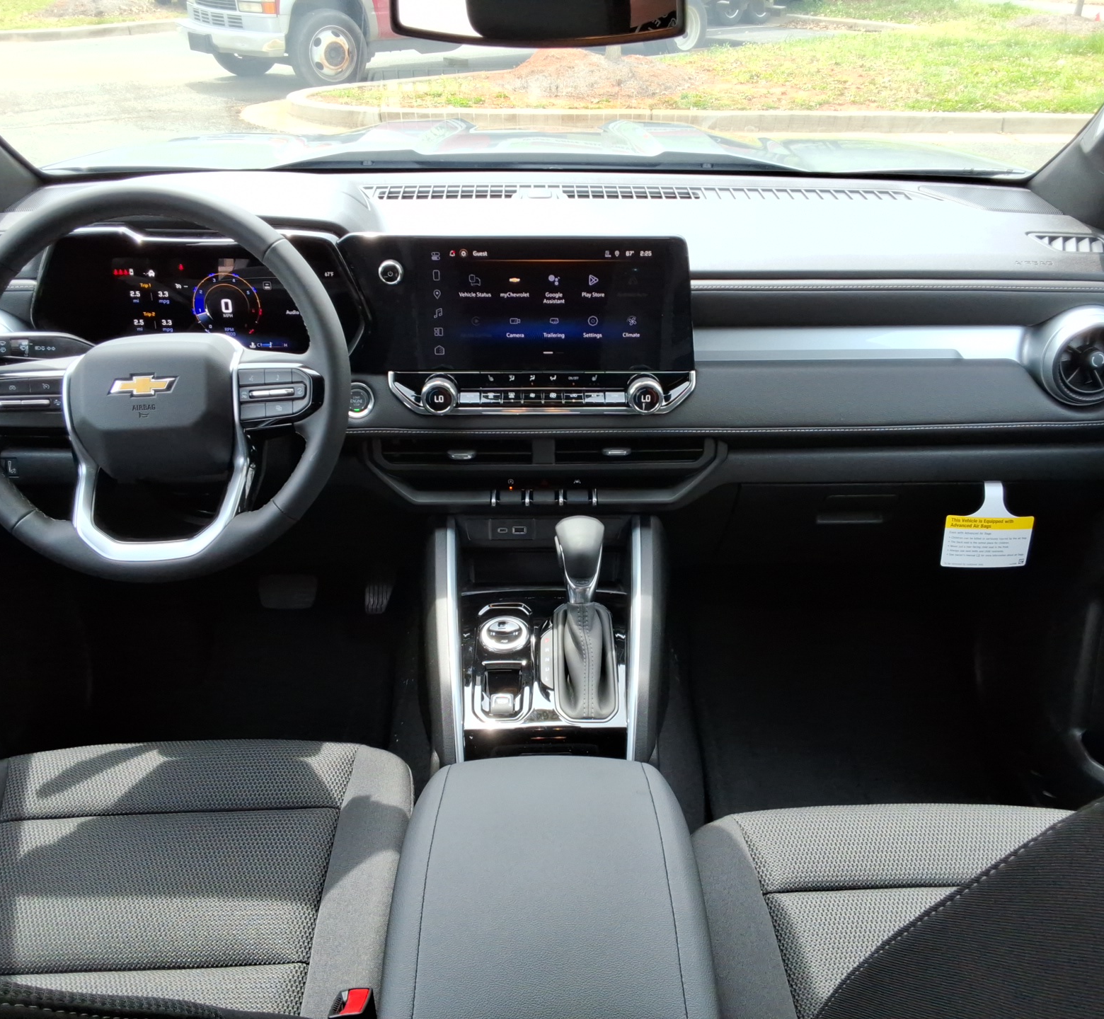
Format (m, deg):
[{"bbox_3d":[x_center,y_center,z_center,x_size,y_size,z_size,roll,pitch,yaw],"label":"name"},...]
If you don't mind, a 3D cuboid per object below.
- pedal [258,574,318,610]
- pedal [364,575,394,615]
[{"bbox_3d":[-0.398,0.125,1.660,0.090,0.060,0.030,0,-7,-1],"label":"pedal"},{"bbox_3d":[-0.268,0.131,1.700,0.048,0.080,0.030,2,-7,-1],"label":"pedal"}]

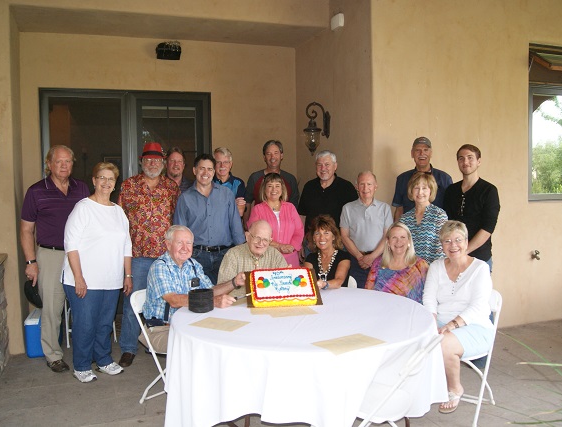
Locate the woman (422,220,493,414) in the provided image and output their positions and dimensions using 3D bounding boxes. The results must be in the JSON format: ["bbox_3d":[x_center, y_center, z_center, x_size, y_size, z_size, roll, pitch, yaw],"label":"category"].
[{"bbox_3d":[1.129,0.665,3.490,0.500,1.230,0.690,2,5,32],"label":"woman"}]

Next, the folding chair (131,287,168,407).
[{"bbox_3d":[-0.645,0.898,3.680,0.500,0.790,0.450,3,6,43],"label":"folding chair"}]

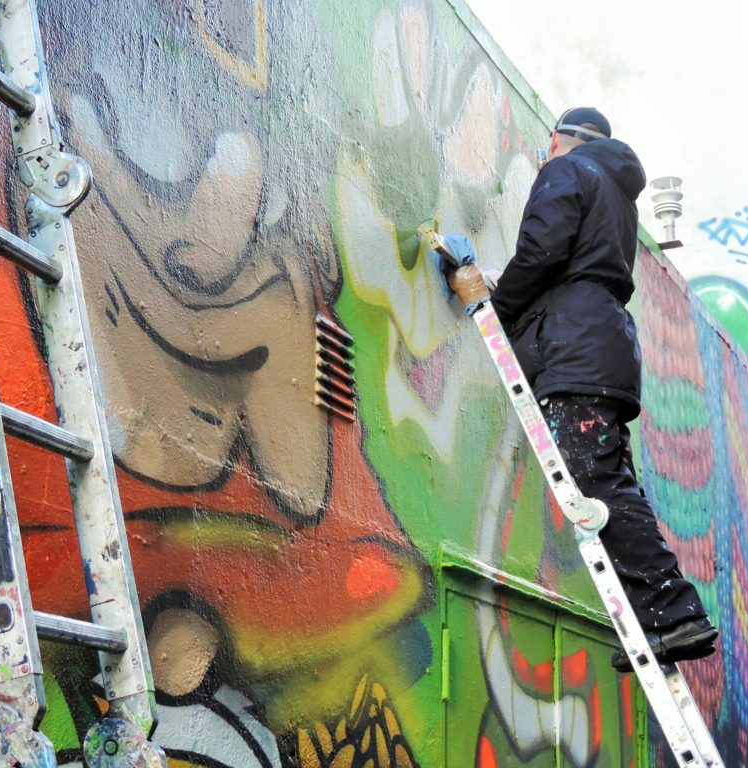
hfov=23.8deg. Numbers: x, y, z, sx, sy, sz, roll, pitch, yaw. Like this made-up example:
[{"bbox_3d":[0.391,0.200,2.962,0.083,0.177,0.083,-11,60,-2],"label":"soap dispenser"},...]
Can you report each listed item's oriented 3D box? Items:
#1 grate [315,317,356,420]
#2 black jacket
[{"bbox_3d":[-0.100,-0.041,4.645,0.028,0.240,0.220,-6,-15,22],"label":"grate"},{"bbox_3d":[0.600,-0.303,5.275,0.500,0.860,0.550,-11,-18,37],"label":"black jacket"}]

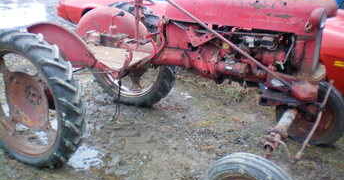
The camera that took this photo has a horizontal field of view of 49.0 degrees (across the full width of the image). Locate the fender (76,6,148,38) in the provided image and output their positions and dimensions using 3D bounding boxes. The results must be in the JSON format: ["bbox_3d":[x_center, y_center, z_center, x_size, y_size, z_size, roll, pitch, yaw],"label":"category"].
[{"bbox_3d":[-0.544,-0.571,3.443,0.842,0.366,0.139,11,25,30],"label":"fender"}]

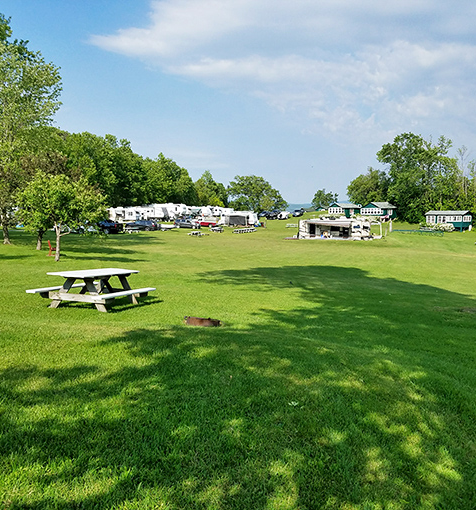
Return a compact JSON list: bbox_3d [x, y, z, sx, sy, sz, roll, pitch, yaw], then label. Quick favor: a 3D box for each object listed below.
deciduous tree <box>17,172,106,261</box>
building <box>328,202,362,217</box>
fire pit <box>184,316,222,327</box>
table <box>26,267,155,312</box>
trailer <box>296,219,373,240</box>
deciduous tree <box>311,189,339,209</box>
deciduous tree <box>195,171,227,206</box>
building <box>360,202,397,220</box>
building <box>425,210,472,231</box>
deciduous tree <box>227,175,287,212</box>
[{"bbox_3d":[-8.053,-1.757,23.300,4.000,4.000,3.900,0,6,0],"label":"deciduous tree"},{"bbox_3d":[22.944,-9.583,109.000,5.600,3.300,4.500,-5,8,-42],"label":"building"},{"bbox_3d":[-0.612,1.198,9.200,0.640,0.170,0.640,4,3,0],"label":"fire pit"},{"bbox_3d":[-2.810,0.690,10.170,1.540,0.710,2.150,4,3,16],"label":"table"},{"bbox_3d":[14.319,-3.745,75.000,10.100,3.100,2.800,1,6,6],"label":"trailer"},{"bbox_3d":[25.406,-16.154,150.000,7.800,6.800,7.200,0,6,0],"label":"deciduous tree"},{"bbox_3d":[-6.893,-15.414,128.000,7.800,11.300,7.800,0,6,0],"label":"deciduous tree"},{"bbox_3d":[28.887,-8.985,105.000,5.200,3.600,5.200,-5,8,-42],"label":"building"},{"bbox_3d":[39.569,-6.448,96.000,7.200,3.800,4.400,5,8,43],"label":"building"},{"bbox_3d":[4.818,-15.626,133.000,15.000,10.400,13.500,0,6,0],"label":"deciduous tree"}]

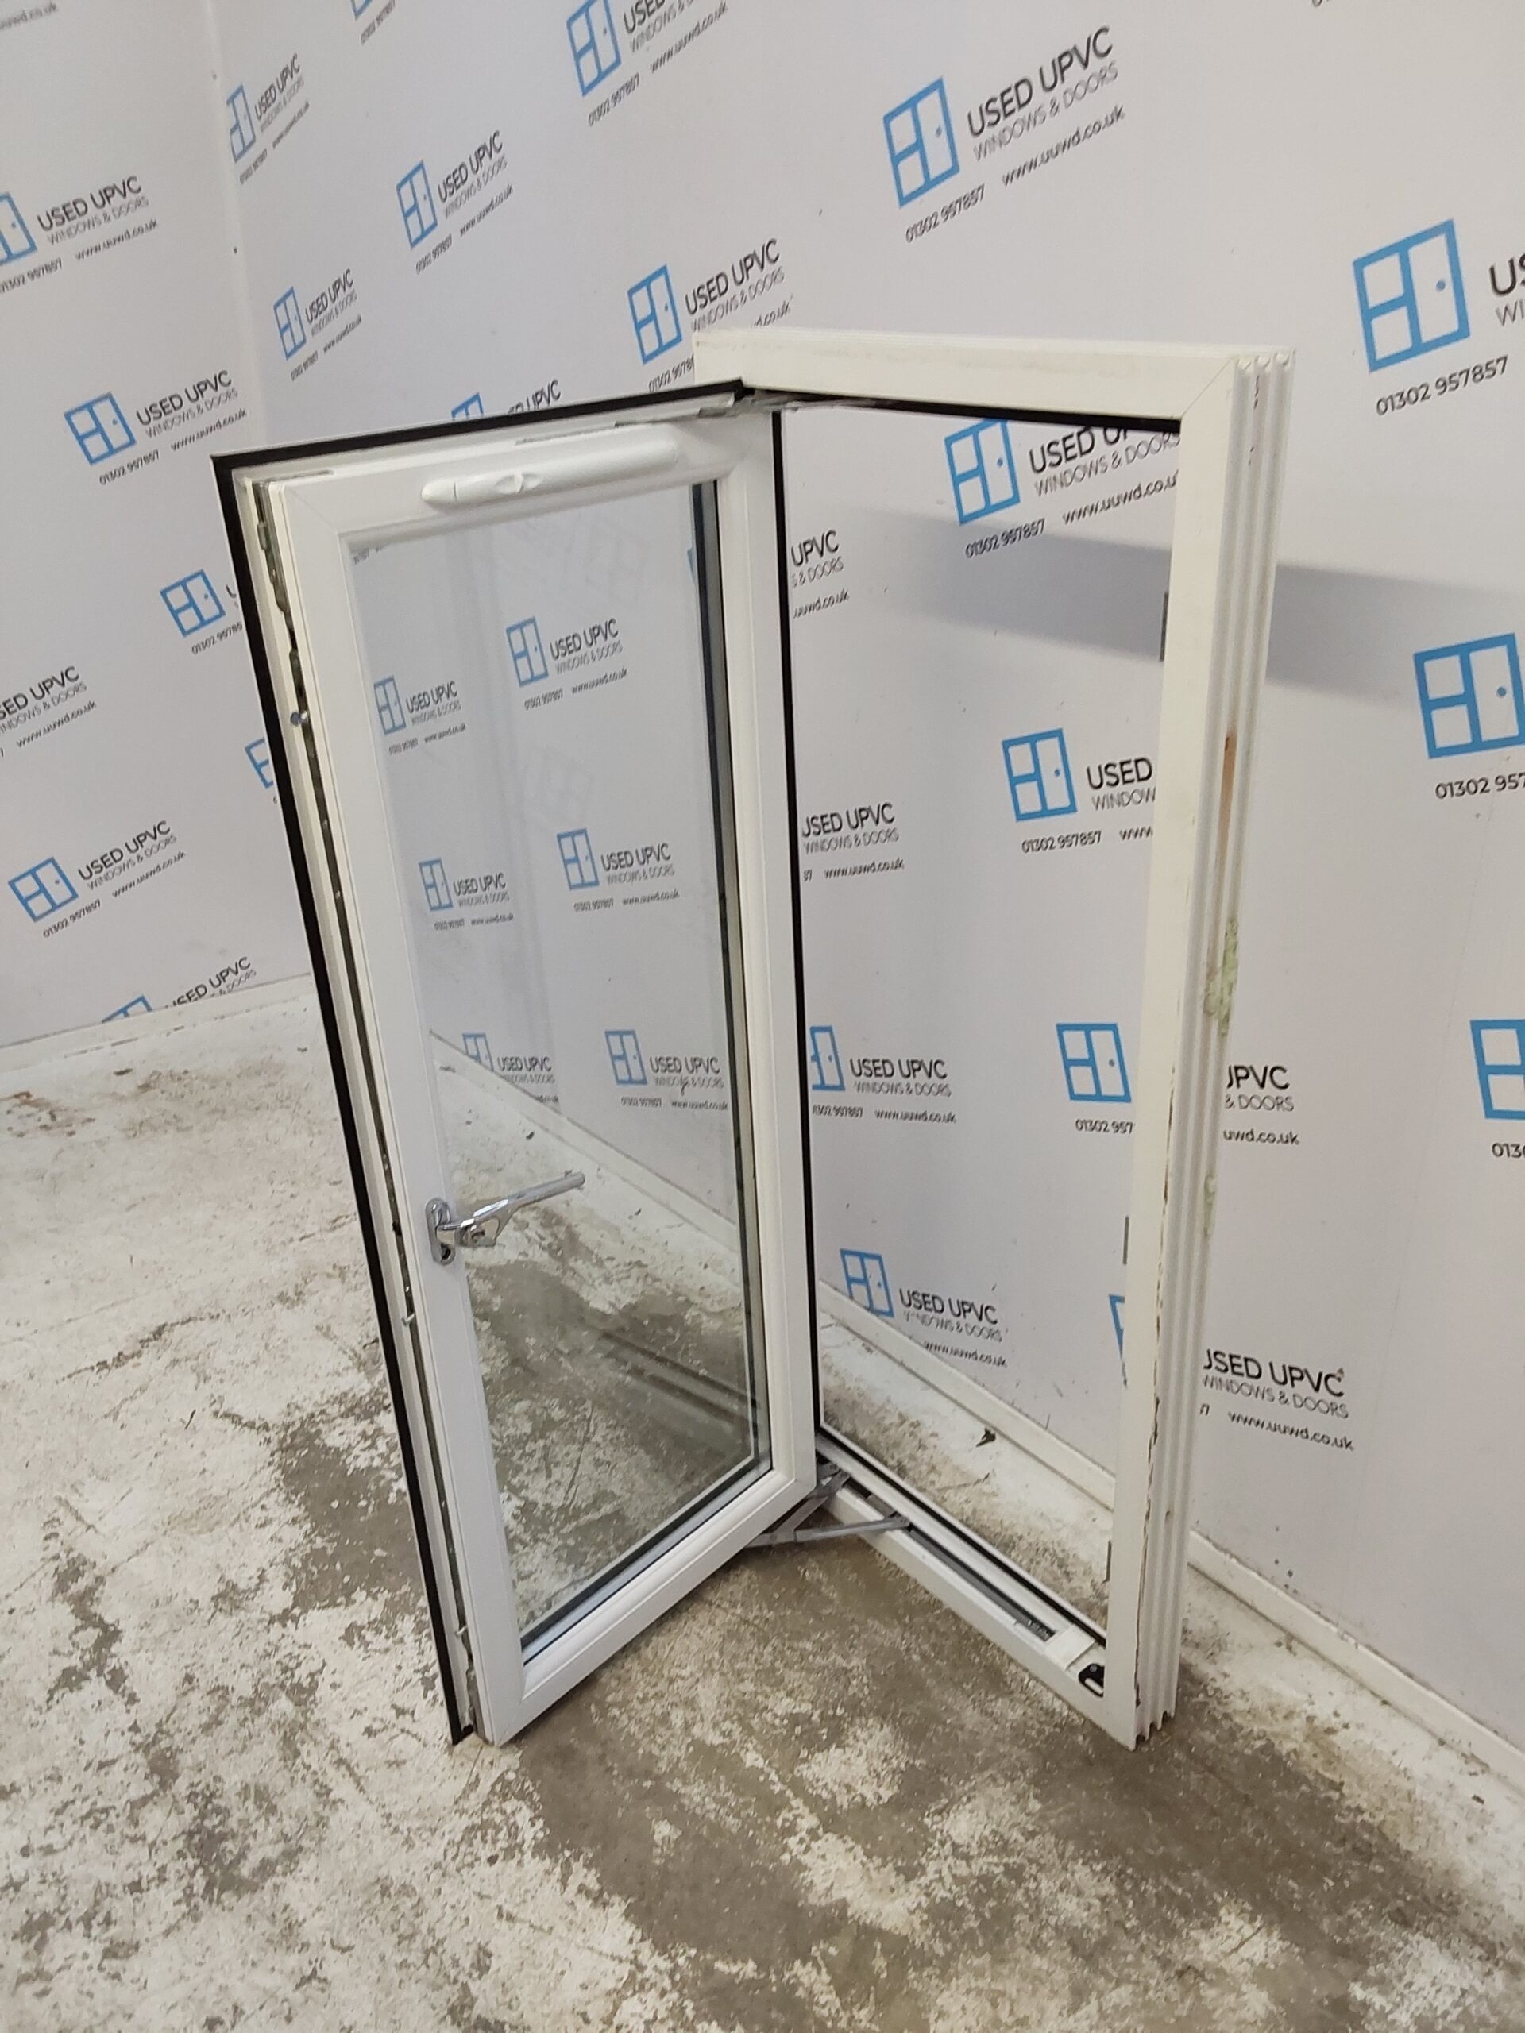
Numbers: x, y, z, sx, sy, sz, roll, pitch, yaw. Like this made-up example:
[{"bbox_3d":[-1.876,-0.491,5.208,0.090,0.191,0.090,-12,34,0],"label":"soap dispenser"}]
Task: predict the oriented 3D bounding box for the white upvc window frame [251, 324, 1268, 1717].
[{"bbox_3d":[-0.017,0.139,1.467,0.595,1.330,0.587,-23,32,-34],"label":"white upvc window frame"}]

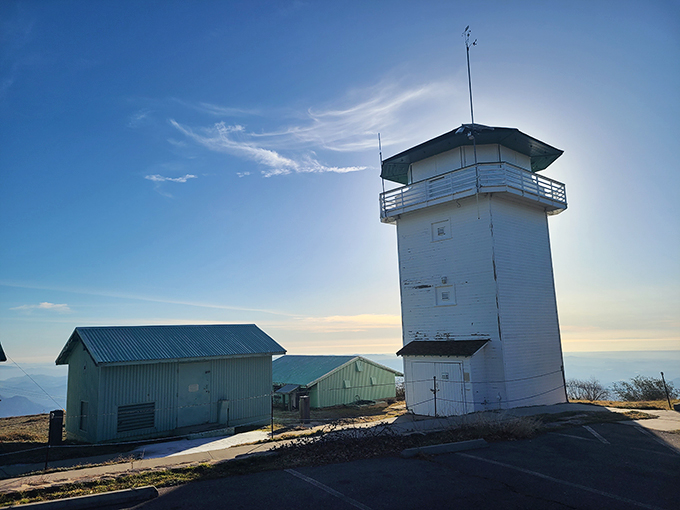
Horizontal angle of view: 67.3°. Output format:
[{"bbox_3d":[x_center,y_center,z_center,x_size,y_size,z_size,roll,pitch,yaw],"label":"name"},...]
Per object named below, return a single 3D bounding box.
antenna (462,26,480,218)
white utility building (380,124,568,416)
[{"bbox_3d":[5.493,-5.412,20.459,0.500,8.053,0.550,1,-10,-13],"label":"antenna"},{"bbox_3d":[6.281,0.746,23.670,7.379,12.138,7.379,7,-13,-41],"label":"white utility building"}]

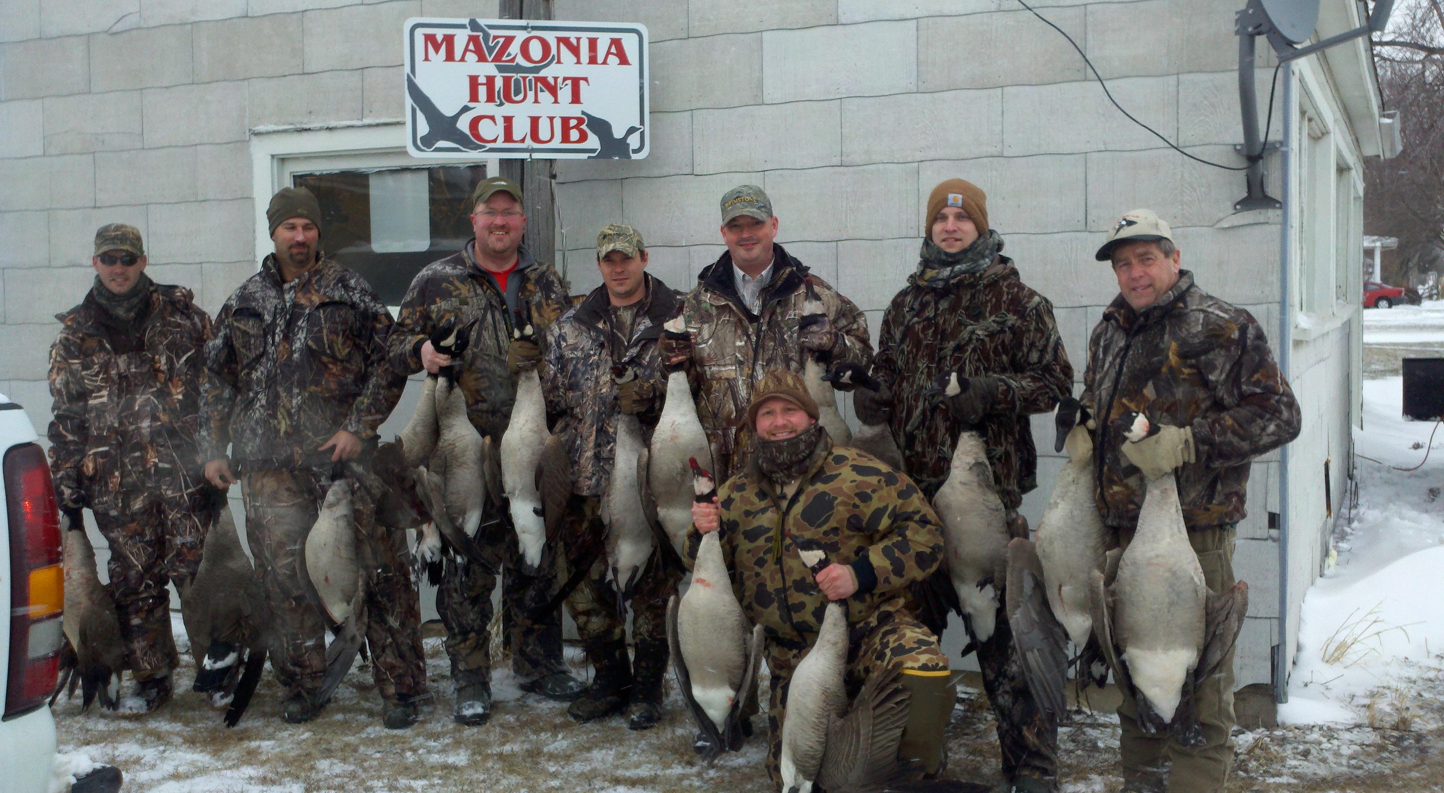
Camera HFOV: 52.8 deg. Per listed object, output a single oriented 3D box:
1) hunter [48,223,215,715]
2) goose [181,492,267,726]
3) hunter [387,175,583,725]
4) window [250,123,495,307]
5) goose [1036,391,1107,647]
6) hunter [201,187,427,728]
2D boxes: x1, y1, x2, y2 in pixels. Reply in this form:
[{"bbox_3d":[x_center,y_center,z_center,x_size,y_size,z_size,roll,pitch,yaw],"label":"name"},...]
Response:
[{"bbox_3d":[-2.138,0.247,5.271,0.560,1.751,0.400,0,1,-12],"label":"hunter"},{"bbox_3d":[-1.679,0.711,4.920,0.270,0.800,0.260,-1,4,-14],"label":"goose"},{"bbox_3d":[-0.837,0.170,5.153,0.660,1.903,0.480,-1,1,-15],"label":"hunter"},{"bbox_3d":[-1.496,-0.752,6.284,1.329,0.848,0.100,0,2,21],"label":"window"},{"bbox_3d":[0.966,0.387,4.080,0.260,0.780,0.220,1,0,27],"label":"goose"},{"bbox_3d":[-1.386,0.203,4.990,0.740,1.840,0.460,-1,4,-3],"label":"hunter"}]

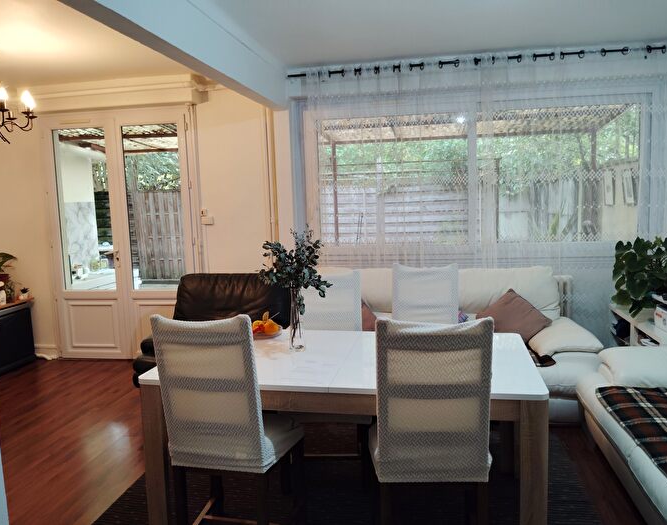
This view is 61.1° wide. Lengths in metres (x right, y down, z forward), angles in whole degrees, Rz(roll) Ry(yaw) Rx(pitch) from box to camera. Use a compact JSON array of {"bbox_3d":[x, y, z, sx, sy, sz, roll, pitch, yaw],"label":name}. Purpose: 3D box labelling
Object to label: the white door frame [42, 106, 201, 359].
[{"bbox_3d":[-1.936,-0.234,5.222,1.490,2.310,0.120,0,7,11],"label":"white door frame"}]

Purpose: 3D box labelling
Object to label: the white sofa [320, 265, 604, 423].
[{"bbox_3d":[0.742,0.527,4.074,2.100,0.900,1.000,0,7,11],"label":"white sofa"}]

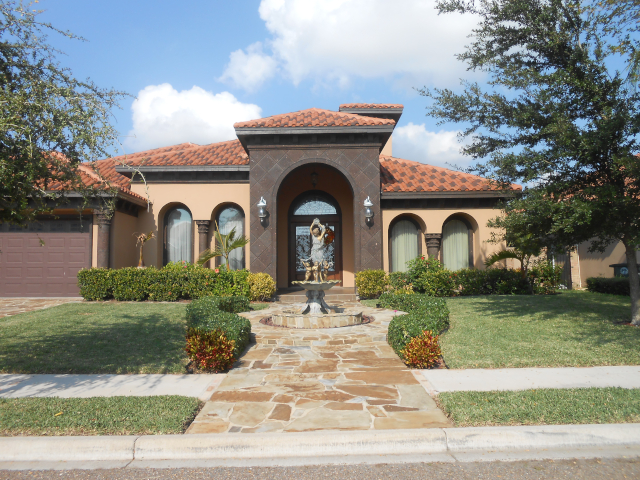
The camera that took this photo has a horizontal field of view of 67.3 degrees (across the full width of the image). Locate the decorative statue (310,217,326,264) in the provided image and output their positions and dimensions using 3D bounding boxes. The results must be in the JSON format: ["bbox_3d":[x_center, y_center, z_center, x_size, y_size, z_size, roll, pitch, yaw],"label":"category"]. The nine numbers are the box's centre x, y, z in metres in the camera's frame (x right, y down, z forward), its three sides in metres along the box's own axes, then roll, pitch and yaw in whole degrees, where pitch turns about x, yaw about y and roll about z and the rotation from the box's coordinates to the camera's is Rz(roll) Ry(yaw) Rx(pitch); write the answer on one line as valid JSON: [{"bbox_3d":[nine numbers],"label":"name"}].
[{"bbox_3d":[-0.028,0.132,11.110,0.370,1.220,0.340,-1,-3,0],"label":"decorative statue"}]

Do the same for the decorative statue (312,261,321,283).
[{"bbox_3d":[-0.071,0.697,10.828,0.190,0.500,0.180,-1,-3,0],"label":"decorative statue"}]

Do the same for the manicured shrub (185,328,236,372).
[{"bbox_3d":[-1.560,1.551,6.945,0.750,0.560,0.680,-1,-3,0],"label":"manicured shrub"}]

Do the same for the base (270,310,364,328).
[{"bbox_3d":[-0.057,1.739,10.970,2.080,0.265,2.080,-1,-3,0],"label":"base"}]

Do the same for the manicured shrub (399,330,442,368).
[{"bbox_3d":[1.460,1.542,6.944,0.590,0.500,0.560,-1,-3,0],"label":"manicured shrub"}]

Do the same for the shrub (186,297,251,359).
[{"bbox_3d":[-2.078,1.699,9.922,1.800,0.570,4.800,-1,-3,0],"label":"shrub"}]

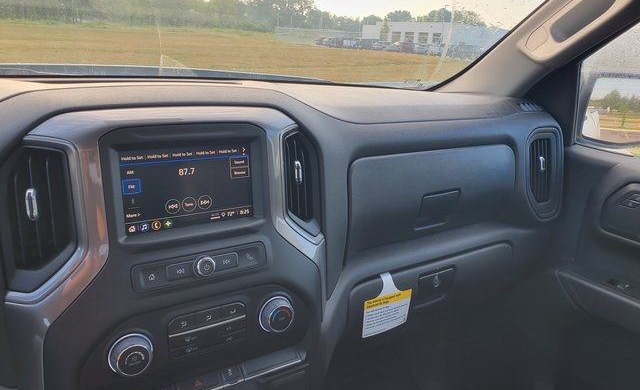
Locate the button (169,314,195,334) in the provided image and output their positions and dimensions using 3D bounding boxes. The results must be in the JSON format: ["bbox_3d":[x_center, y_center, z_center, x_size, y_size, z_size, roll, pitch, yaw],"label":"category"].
[{"bbox_3d":[-0.156,0.145,0.543,0.030,0.019,0.008,-7,14,-33],"label":"button"}]

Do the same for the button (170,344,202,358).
[{"bbox_3d":[-0.155,0.182,0.561,0.039,0.011,0.008,-7,9,-33],"label":"button"}]

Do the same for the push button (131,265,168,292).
[{"bbox_3d":[-0.185,0.089,0.522,0.036,0.019,0.008,-7,4,-33],"label":"push button"}]

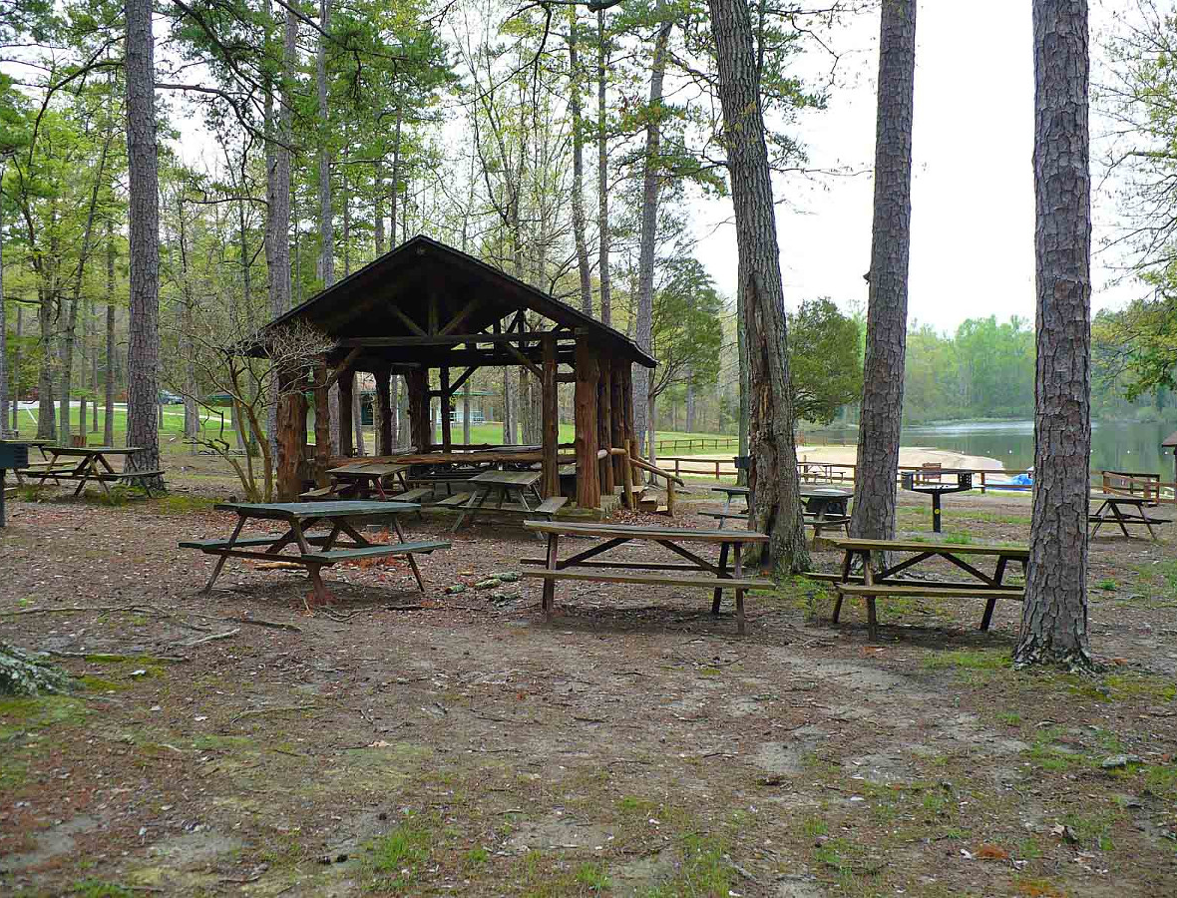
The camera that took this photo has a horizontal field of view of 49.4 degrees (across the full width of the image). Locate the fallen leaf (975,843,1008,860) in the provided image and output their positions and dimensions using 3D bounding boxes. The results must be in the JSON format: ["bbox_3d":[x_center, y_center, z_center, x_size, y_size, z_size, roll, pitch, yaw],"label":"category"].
[{"bbox_3d":[1.440,1.435,4.578,0.110,0.030,0.090,0,2,0],"label":"fallen leaf"}]

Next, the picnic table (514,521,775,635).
[{"bbox_3d":[0.418,1.008,10.257,1.888,0.734,1.439,3,-1,-4],"label":"picnic table"}]

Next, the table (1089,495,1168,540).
[{"bbox_3d":[9.827,1.289,24.010,1.439,0.734,1.856,2,1,3],"label":"table"}]

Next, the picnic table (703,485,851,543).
[{"bbox_3d":[2.778,0.985,18.319,1.896,0.734,1.439,3,3,38],"label":"picnic table"}]

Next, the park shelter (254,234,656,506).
[{"bbox_3d":[-1.695,-0.997,21.428,5.450,3.925,8.600,0,2,6],"label":"park shelter"}]

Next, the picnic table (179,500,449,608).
[{"bbox_3d":[-2.303,0.861,11.045,1.478,0.743,1.912,3,1,24],"label":"picnic table"}]

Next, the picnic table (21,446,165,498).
[{"bbox_3d":[-7.346,0.369,19.085,1.439,0.734,1.846,3,1,1],"label":"picnic table"}]

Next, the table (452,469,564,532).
[{"bbox_3d":[-1.093,0.734,16.875,1.478,0.743,1.903,4,3,3],"label":"table"}]

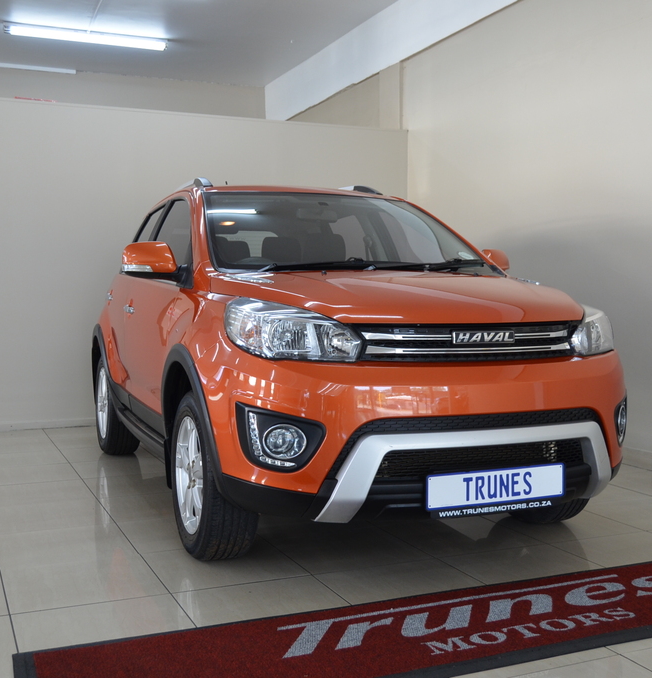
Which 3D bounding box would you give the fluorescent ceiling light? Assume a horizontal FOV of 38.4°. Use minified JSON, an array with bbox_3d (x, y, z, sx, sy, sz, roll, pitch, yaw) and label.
[{"bbox_3d":[-2.206,-2.797,8.691,1.520,0.085,0.100,-1,3,-23],"label":"fluorescent ceiling light"}]

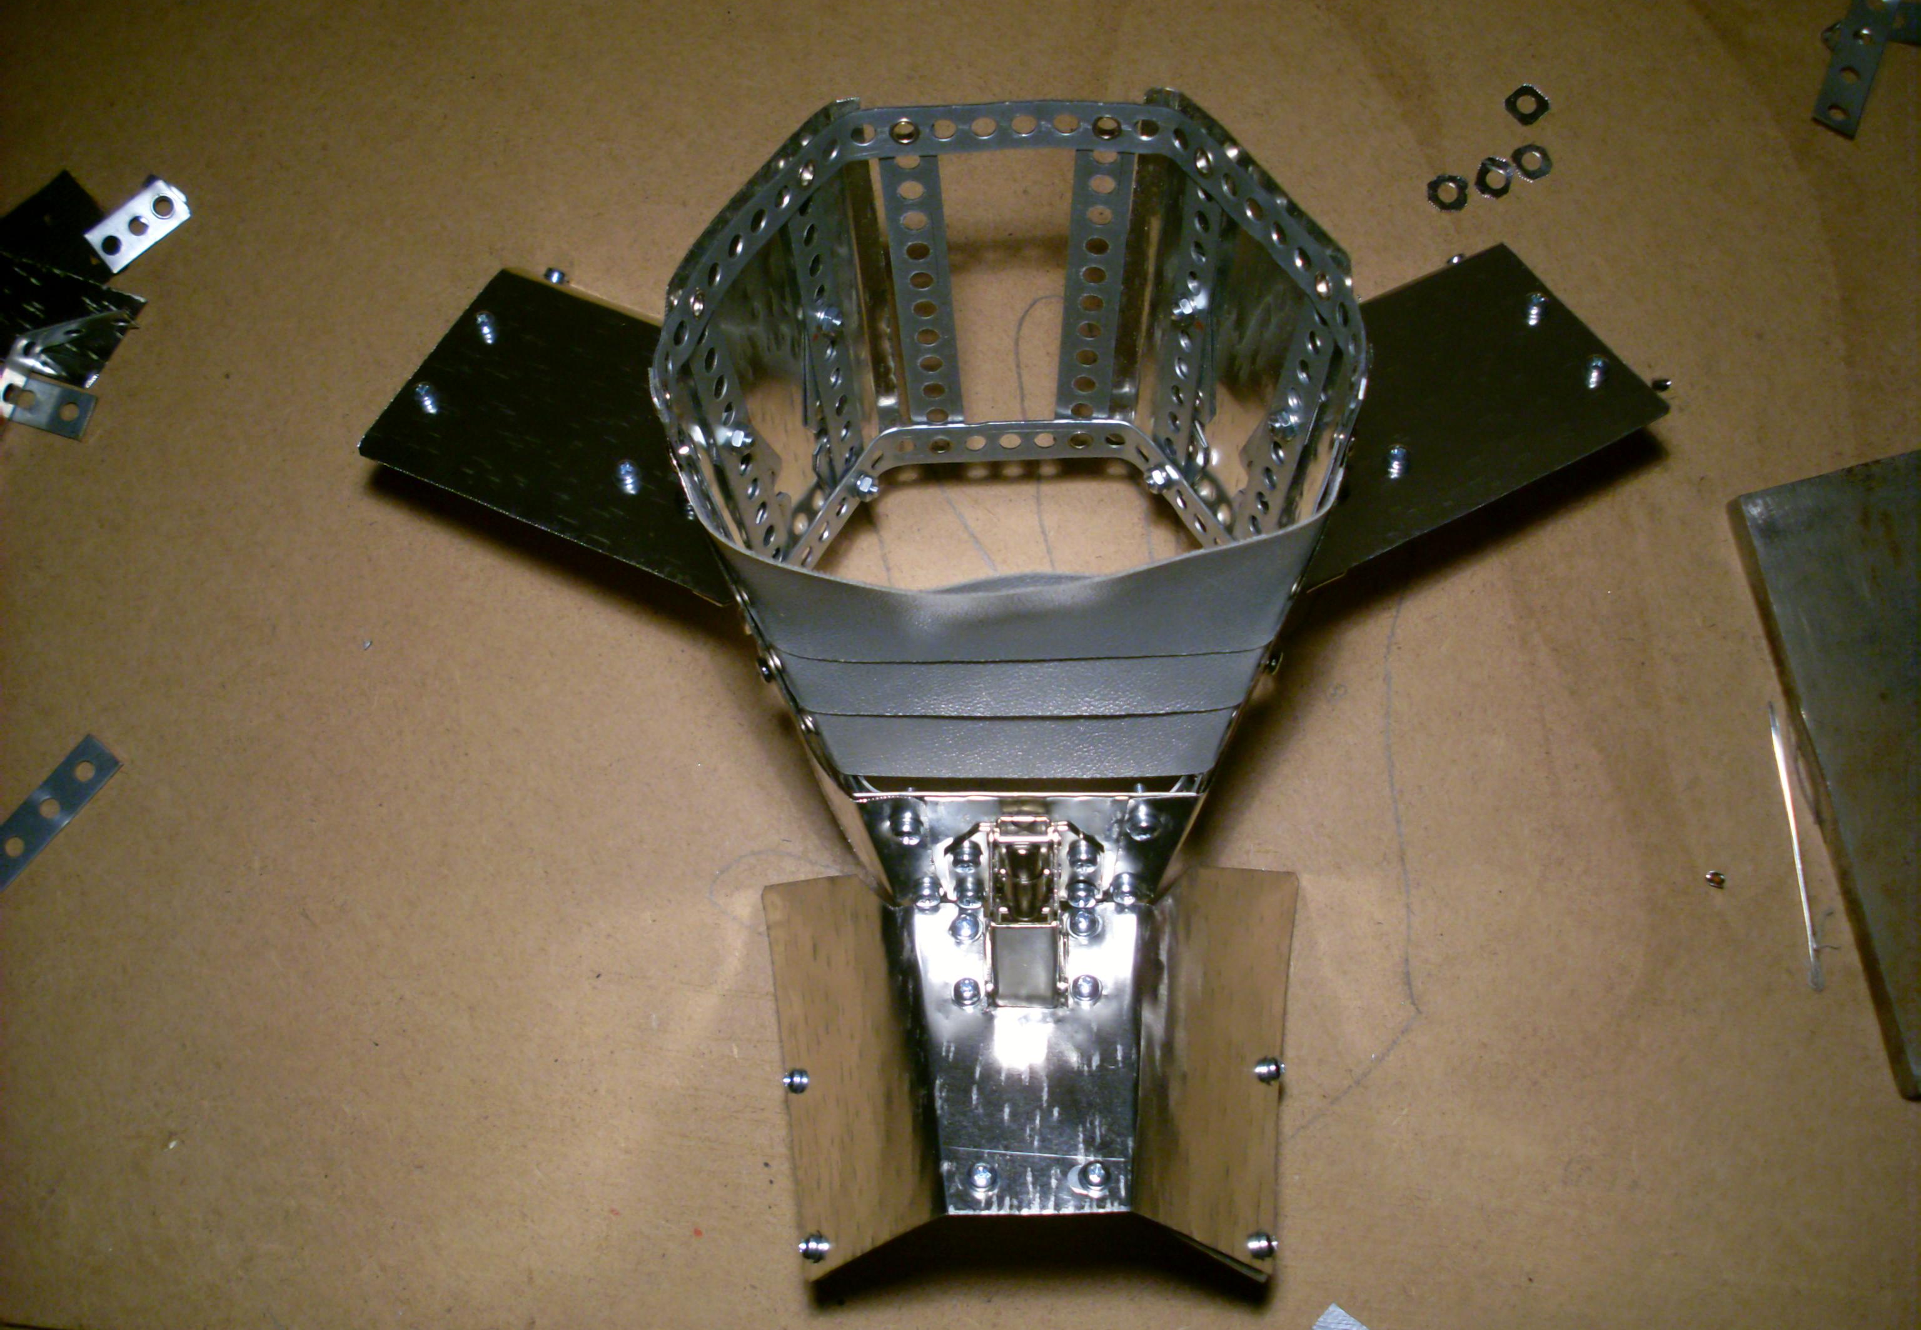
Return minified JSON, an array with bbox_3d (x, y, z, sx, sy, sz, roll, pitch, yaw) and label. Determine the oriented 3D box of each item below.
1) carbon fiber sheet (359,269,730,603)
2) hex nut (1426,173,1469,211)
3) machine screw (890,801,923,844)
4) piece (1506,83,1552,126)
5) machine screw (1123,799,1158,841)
[{"bbox_3d":[-0.091,-0.062,0.558,0.113,0.003,0.078,21,54,16],"label":"carbon fiber sheet"},{"bbox_3d":[0.156,-0.151,0.674,0.012,0.002,0.012,0,82,0],"label":"hex nut"},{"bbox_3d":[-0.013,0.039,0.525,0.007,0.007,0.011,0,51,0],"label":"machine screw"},{"bbox_3d":[0.182,-0.180,0.678,0.011,0.002,0.011,-45,84,-6],"label":"piece"},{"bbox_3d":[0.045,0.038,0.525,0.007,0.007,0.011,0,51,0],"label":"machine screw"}]

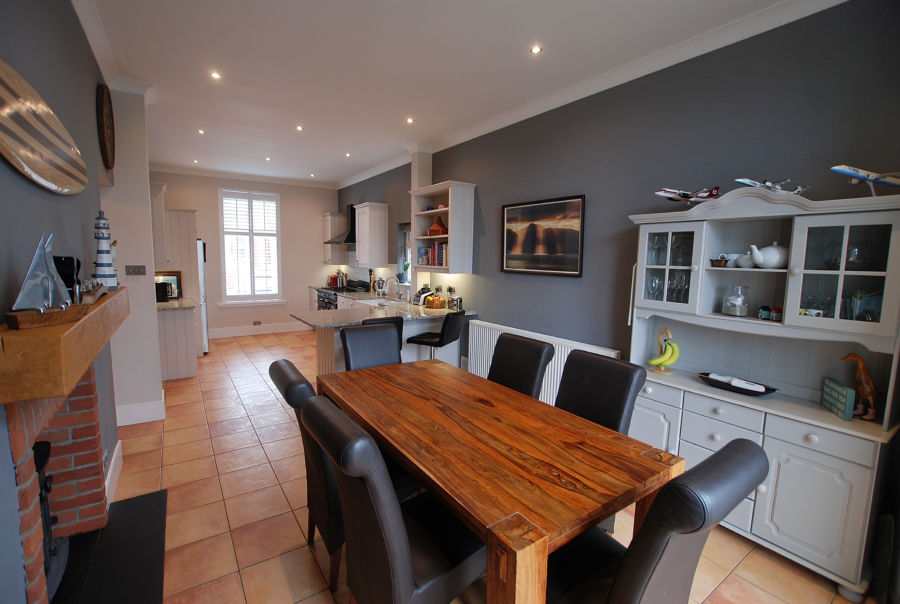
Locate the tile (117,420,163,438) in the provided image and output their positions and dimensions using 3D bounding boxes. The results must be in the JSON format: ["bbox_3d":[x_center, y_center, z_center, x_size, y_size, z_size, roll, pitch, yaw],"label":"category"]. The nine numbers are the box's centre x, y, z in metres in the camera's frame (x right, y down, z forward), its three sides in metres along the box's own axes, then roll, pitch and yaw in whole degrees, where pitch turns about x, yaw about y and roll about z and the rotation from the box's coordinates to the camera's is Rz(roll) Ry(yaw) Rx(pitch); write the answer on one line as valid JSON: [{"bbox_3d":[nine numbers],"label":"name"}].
[{"bbox_3d":[-2.708,1.122,3.282,0.326,0.010,0.326,-2,8,-36],"label":"tile"}]

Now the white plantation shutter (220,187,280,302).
[{"bbox_3d":[-3.698,-1.018,7.047,0.990,2.030,0.060,-2,8,-36],"label":"white plantation shutter"}]

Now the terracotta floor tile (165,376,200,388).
[{"bbox_3d":[-3.343,1.005,4.699,0.335,0.010,0.335,-2,7,-36],"label":"terracotta floor tile"}]

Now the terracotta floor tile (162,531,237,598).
[{"bbox_3d":[-1.264,1.326,1.900,0.303,0.010,0.326,-2,8,-36],"label":"terracotta floor tile"}]

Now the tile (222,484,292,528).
[{"bbox_3d":[-1.202,1.279,2.352,0.326,0.010,0.326,-2,8,-36],"label":"tile"}]

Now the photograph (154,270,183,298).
[{"bbox_3d":[-4.194,-0.238,5.470,0.470,0.411,0.030,-2,2,-36],"label":"photograph"}]

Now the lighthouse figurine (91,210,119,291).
[{"bbox_3d":[-1.885,-0.284,2.046,0.110,0.420,0.110,-2,8,-36],"label":"lighthouse figurine"}]

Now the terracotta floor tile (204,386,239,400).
[{"bbox_3d":[-2.566,1.028,4.200,0.326,0.010,0.326,-2,8,-36],"label":"terracotta floor tile"}]

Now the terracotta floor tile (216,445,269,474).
[{"bbox_3d":[-1.648,1.251,2.982,0.335,0.010,0.335,-2,7,-36],"label":"terracotta floor tile"}]

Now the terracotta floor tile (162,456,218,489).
[{"bbox_3d":[-1.858,1.218,2.685,0.326,0.010,0.326,-2,8,-36],"label":"terracotta floor tile"}]

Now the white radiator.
[{"bbox_3d":[0.802,0.664,3.819,0.090,0.703,1.875,-4,8,-36],"label":"white radiator"}]

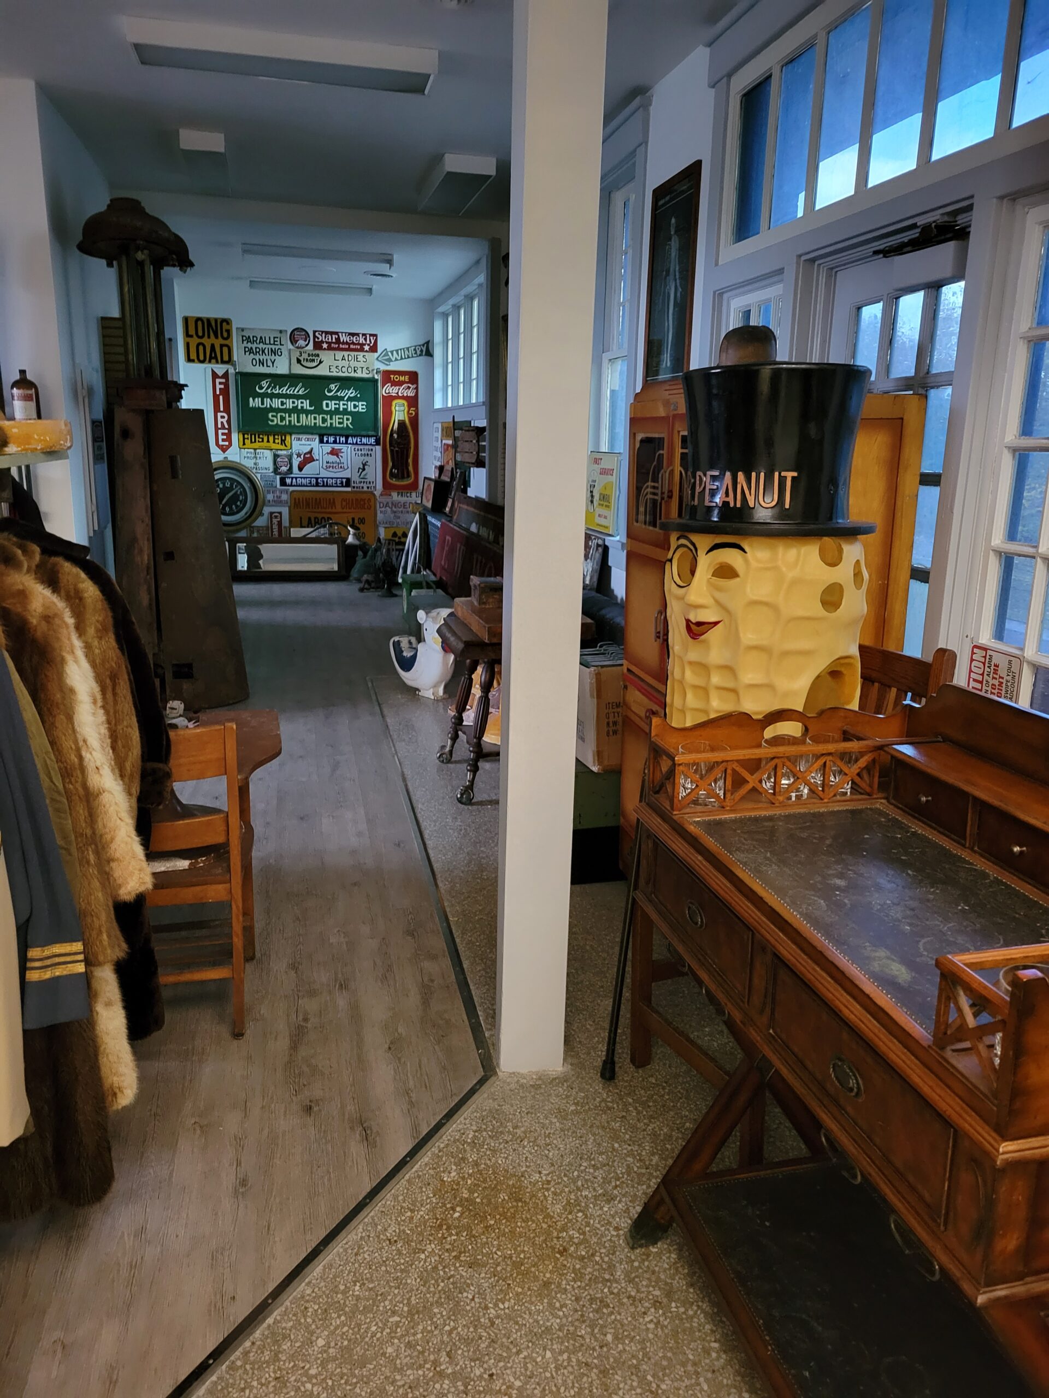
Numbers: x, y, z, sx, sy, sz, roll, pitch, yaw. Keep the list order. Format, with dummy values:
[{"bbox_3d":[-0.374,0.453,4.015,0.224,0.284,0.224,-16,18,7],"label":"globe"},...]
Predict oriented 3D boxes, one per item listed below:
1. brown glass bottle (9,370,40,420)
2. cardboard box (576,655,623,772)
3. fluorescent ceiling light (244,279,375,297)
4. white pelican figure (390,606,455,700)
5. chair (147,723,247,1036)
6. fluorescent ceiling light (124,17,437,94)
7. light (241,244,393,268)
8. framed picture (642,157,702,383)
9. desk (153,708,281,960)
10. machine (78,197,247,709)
[{"bbox_3d":[-0.976,-0.593,2.054,0.062,0.104,0.062,-5,15,-24],"label":"brown glass bottle"},{"bbox_3d":[0.383,0.022,3.971,0.400,0.380,0.380,-4,15,-22],"label":"cardboard box"},{"bbox_3d":[-2.172,-4.190,10.758,1.220,0.090,0.270,-2,14,-13],"label":"fluorescent ceiling light"},{"bbox_3d":[-0.631,-0.294,6.599,0.370,0.550,0.270,4,14,12],"label":"white pelican figure"},{"bbox_3d":[-1.006,0.441,2.898,0.450,0.875,0.530,-2,14,-13],"label":"chair"},{"bbox_3d":[-1.011,-2.744,4.494,1.220,0.090,0.275,-2,14,-13],"label":"fluorescent ceiling light"},{"bbox_3d":[-1.721,-3.696,8.799,1.230,0.095,0.280,-2,14,-13],"label":"light"},{"bbox_3d":[0.648,-1.860,4.715,0.030,0.890,0.600,-2,14,-13],"label":"framed picture"},{"bbox_3d":[-1.036,0.443,3.389,0.520,0.640,0.760,-2,14,-13],"label":"desk"},{"bbox_3d":[-2.099,-1.382,6.139,0.620,2.820,0.620,14,18,41],"label":"machine"}]

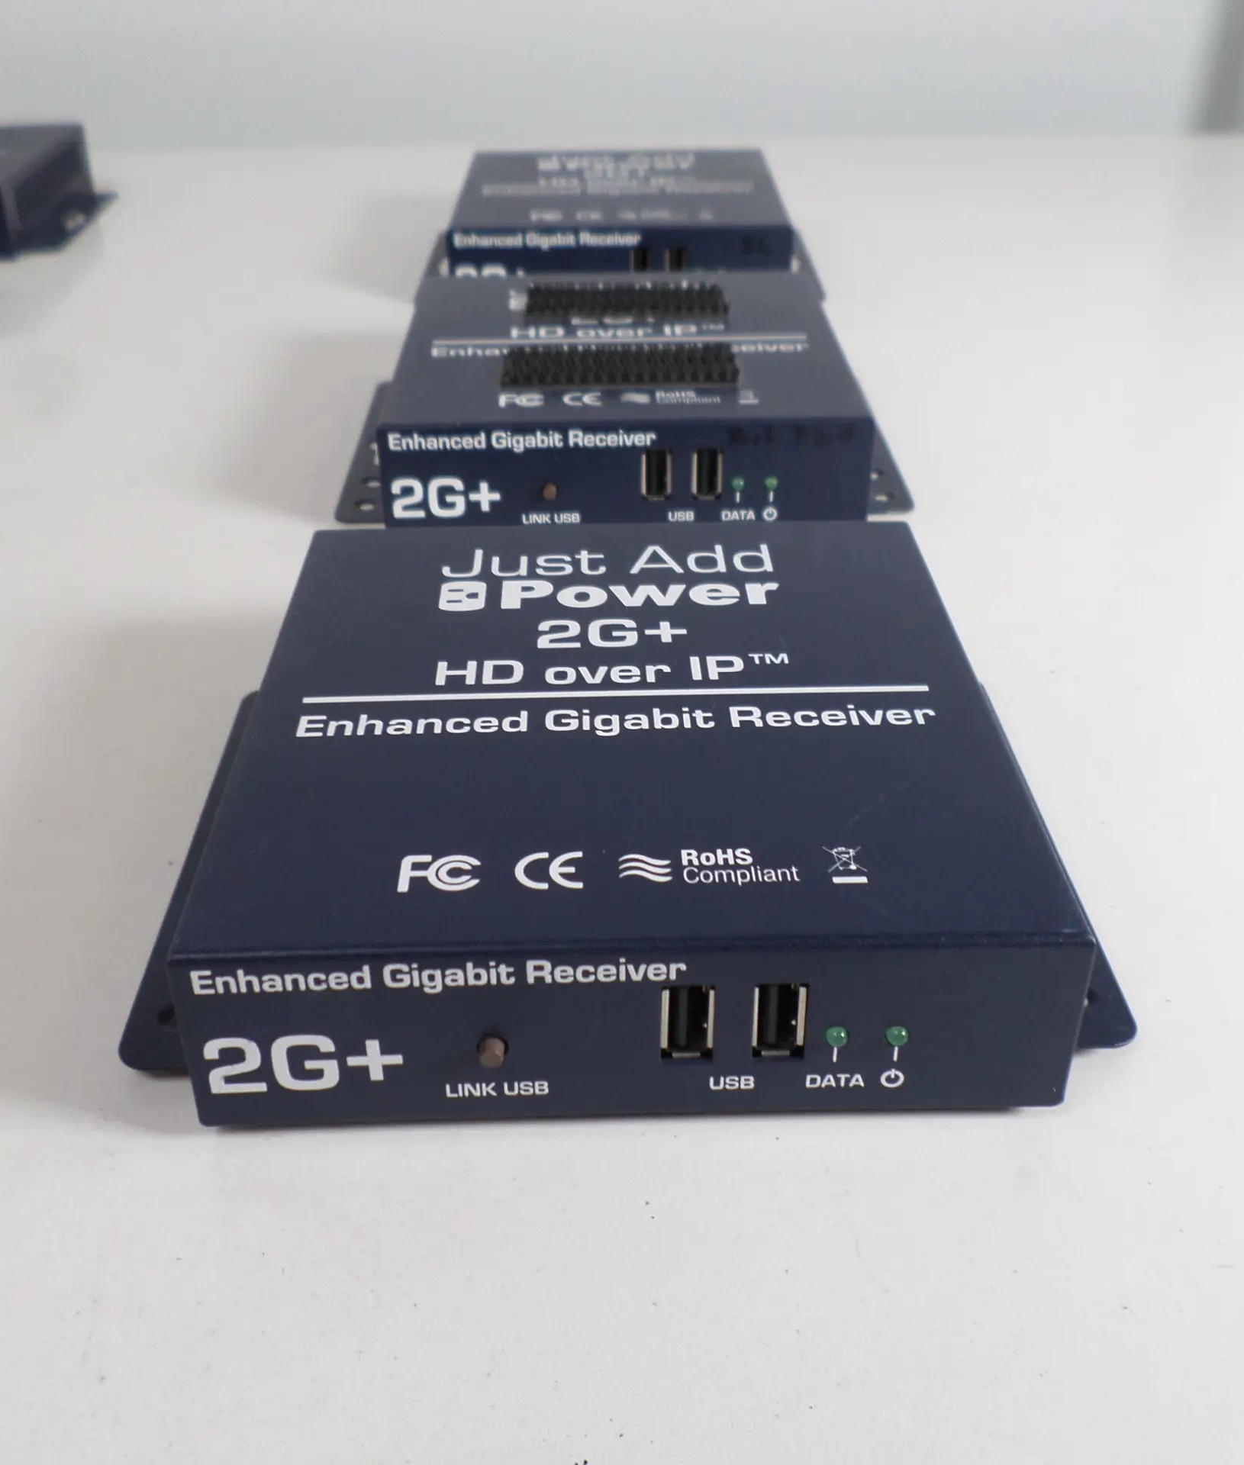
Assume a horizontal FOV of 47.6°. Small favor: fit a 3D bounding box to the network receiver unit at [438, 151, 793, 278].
[{"bbox_3d":[-0.001,-0.210,0.588,0.142,0.033,0.135,-1,33,0],"label":"network receiver unit"}]

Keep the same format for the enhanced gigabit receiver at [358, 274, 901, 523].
[{"bbox_3d":[0.000,-0.102,0.423,0.142,0.033,0.135,-1,33,-1],"label":"enhanced gigabit receiver"}]

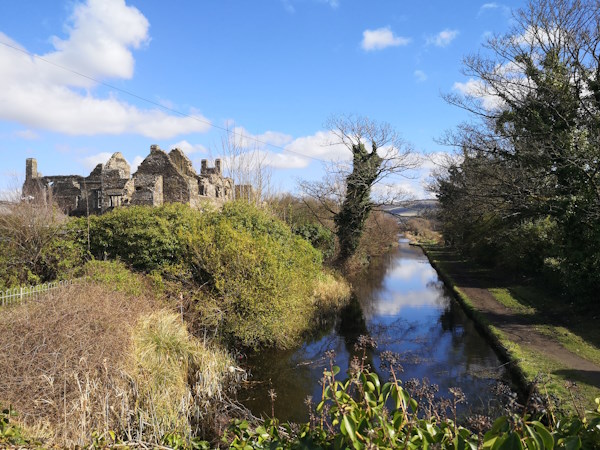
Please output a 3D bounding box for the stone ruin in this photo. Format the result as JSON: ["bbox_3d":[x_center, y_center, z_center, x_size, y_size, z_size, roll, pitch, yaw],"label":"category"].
[{"bbox_3d":[-28.500,-4.800,77.000,32.000,13.000,17.000,0,1,6],"label":"stone ruin"}]

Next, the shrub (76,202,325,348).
[{"bbox_3d":[-4.900,1.850,22.300,11.500,5.500,8.000,0,1,-6],"label":"shrub"}]

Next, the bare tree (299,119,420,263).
[{"bbox_3d":[5.400,-2.900,43.000,10.600,13.700,9.500,0,1,0],"label":"bare tree"}]

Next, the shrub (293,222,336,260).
[{"bbox_3d":[1.250,1.700,41.500,4.100,3.700,3.600,0,1,0],"label":"shrub"}]

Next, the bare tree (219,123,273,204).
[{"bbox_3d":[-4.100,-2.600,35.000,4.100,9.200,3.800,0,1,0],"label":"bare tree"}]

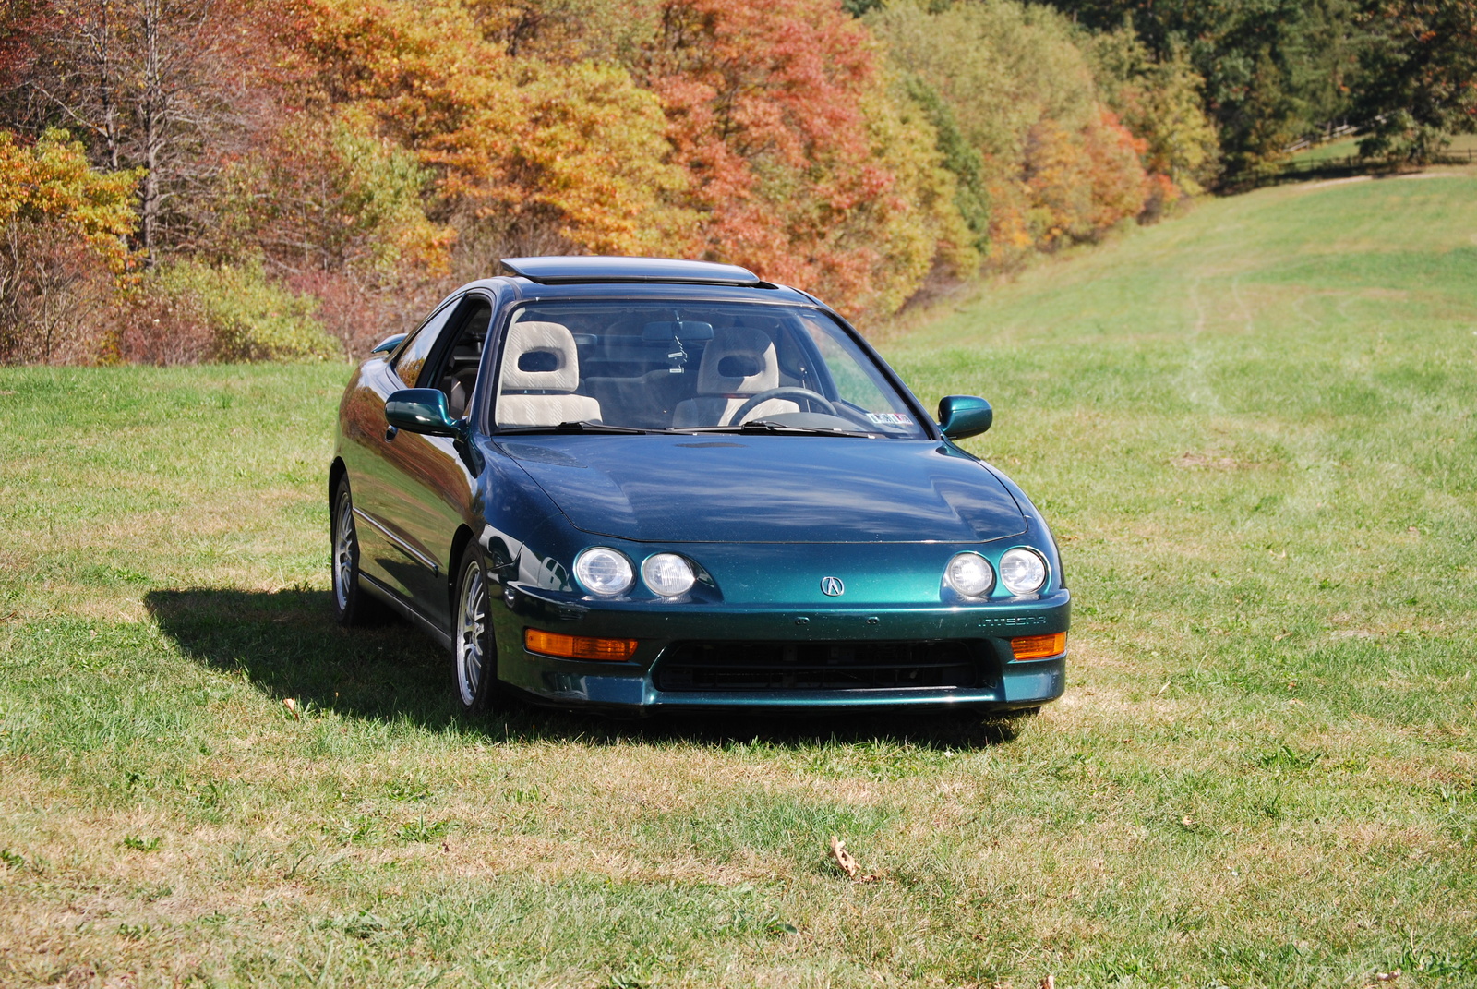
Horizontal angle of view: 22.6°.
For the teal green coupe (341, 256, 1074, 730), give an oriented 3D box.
[{"bbox_3d":[-0.275,-0.076,11.934,1.740,1.345,4.380,0,5,-14],"label":"teal green coupe"}]

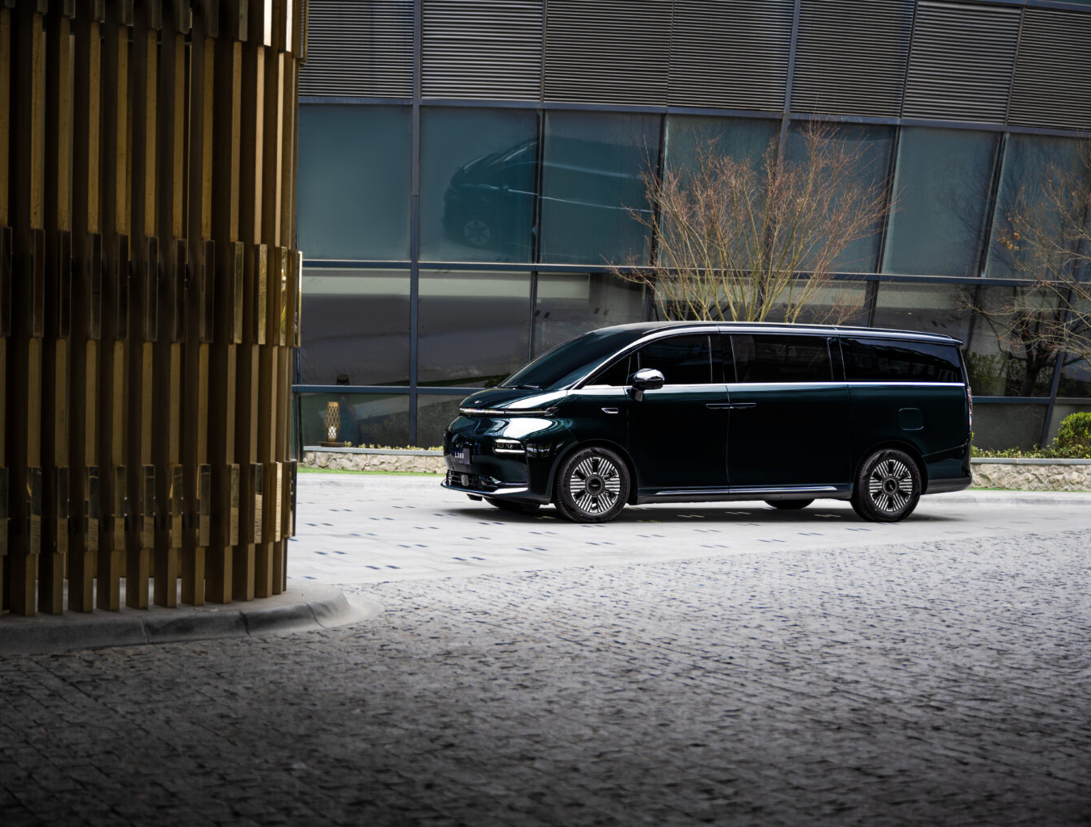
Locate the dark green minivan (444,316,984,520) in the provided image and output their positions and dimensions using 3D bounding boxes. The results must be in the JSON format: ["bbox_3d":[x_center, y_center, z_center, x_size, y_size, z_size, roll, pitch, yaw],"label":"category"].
[{"bbox_3d":[1.588,0.051,18.116,5.300,1.930,2.000,1,0,-25],"label":"dark green minivan"}]

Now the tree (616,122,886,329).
[{"bbox_3d":[2.941,-1.726,25.600,3.700,4.650,3.200,1,0,0],"label":"tree"}]

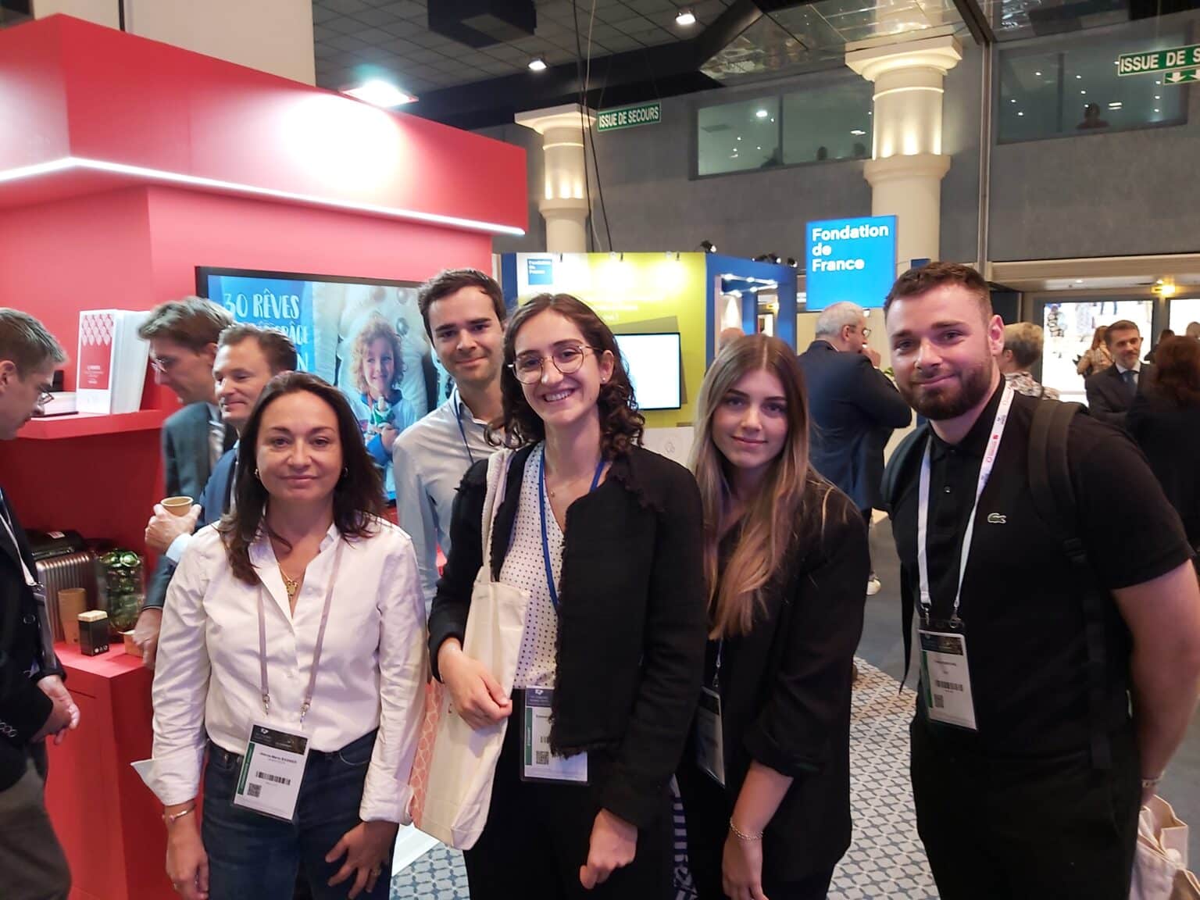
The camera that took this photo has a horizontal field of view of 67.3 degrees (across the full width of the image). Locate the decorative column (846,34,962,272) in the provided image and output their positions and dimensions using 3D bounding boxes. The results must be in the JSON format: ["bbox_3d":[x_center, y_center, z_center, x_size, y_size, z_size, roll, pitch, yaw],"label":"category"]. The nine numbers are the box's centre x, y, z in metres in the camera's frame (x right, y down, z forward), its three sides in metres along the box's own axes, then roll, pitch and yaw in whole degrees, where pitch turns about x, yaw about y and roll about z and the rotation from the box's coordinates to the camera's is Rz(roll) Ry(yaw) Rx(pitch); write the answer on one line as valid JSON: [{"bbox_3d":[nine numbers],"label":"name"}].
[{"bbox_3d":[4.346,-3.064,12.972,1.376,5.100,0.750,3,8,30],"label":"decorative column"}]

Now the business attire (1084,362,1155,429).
[{"bbox_3d":[2.658,-0.105,4.540,0.470,0.680,0.290,0,7,8],"label":"business attire"}]

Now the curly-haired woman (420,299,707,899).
[{"bbox_3d":[-0.036,0.568,1.640,0.480,1.683,0.340,1,7,17],"label":"curly-haired woman"}]

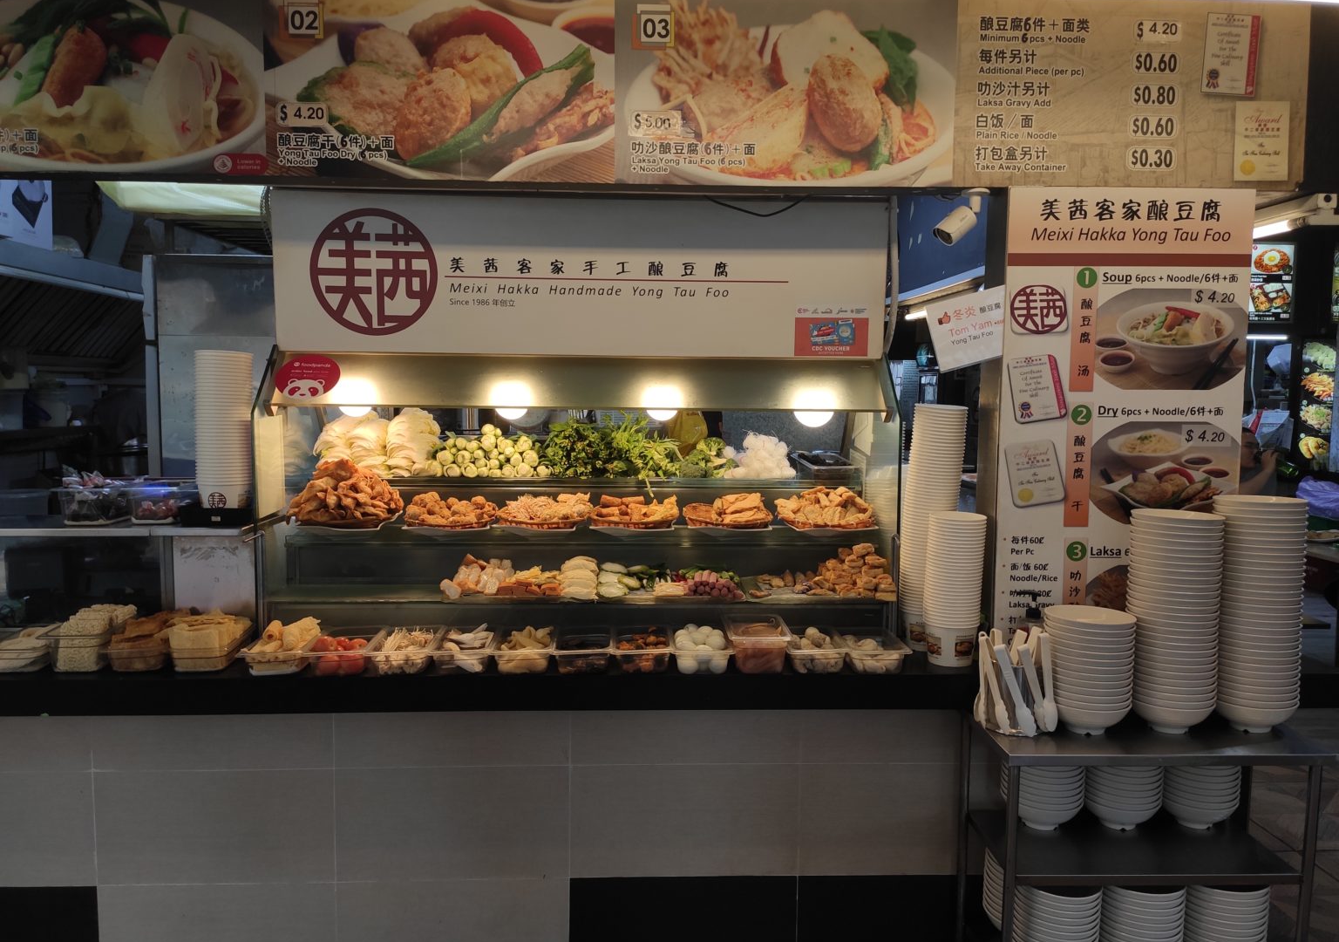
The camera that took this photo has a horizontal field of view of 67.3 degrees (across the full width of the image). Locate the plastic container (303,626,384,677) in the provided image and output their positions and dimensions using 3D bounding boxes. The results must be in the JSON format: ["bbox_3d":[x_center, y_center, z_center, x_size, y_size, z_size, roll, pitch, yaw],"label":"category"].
[{"bbox_3d":[-0.837,0.471,2.605,0.162,0.068,0.262,0,5,-3],"label":"plastic container"}]

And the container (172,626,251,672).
[{"bbox_3d":[-1.241,0.481,2.728,0.162,0.066,0.265,0,5,-8],"label":"container"}]

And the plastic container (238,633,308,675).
[{"bbox_3d":[-1.038,0.486,2.686,0.162,0.066,0.265,0,5,-9],"label":"plastic container"}]

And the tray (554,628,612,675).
[{"bbox_3d":[-0.231,0.488,2.726,0.162,0.066,0.265,0,4,-3],"label":"tray"}]

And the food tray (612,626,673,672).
[{"bbox_3d":[-0.073,0.488,2.734,0.162,0.066,0.265,0,4,-1],"label":"food tray"}]

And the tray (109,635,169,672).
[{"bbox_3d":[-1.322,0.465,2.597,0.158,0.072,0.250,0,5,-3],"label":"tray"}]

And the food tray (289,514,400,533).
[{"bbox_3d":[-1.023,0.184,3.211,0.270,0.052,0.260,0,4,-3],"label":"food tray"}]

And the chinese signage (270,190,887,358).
[{"bbox_3d":[-0.247,-0.566,2.923,1.775,0.455,0.030,0,8,-3],"label":"chinese signage"}]

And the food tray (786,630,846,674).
[{"bbox_3d":[0.391,0.490,2.747,0.162,0.066,0.265,0,4,1],"label":"food tray"}]

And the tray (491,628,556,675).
[{"bbox_3d":[-0.371,0.473,2.626,0.160,0.068,0.262,0,5,-3],"label":"tray"}]

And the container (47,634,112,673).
[{"bbox_3d":[-1.555,0.465,2.697,0.162,0.100,0.265,-1,5,-13],"label":"container"}]

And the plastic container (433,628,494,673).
[{"bbox_3d":[-0.523,0.472,2.619,0.160,0.068,0.262,0,5,-3],"label":"plastic container"}]

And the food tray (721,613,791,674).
[{"bbox_3d":[0.227,0.459,2.656,0.160,0.100,0.262,0,5,-3],"label":"food tray"}]

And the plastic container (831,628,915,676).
[{"bbox_3d":[0.547,0.491,2.742,0.162,0.066,0.265,0,4,0],"label":"plastic container"}]

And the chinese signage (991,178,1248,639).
[{"bbox_3d":[1.137,-0.103,2.544,0.620,1.200,0.030,0,5,-4],"label":"chinese signage"}]

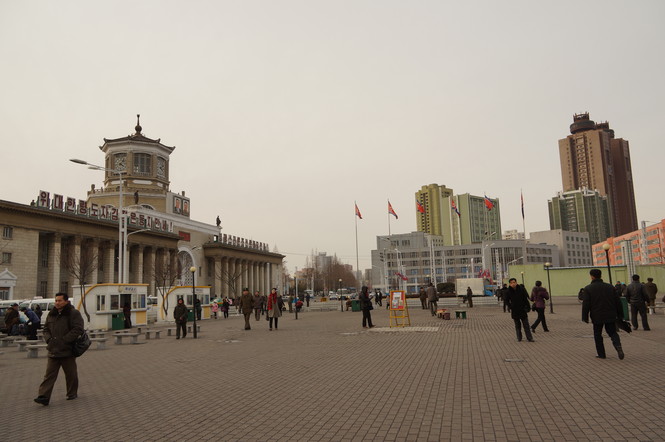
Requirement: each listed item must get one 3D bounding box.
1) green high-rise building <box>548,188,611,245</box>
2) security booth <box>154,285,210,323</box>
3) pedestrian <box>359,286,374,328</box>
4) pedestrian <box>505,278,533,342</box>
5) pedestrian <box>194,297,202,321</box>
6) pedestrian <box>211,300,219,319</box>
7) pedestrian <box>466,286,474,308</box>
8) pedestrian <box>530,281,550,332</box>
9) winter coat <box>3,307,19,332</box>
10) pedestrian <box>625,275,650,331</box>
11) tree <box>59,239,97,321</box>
[{"bbox_3d":[182.717,11.933,363.372,30.100,65.400,28.000,2,-9,-29],"label":"green high-rise building"},{"bbox_3d":[-9.813,5.538,33.213,2.220,2.200,3.240,-4,-8,14],"label":"security booth"},{"bbox_3d":[1.382,3.543,20.516,0.500,1.680,0.500,-1,-8,-9],"label":"pedestrian"},{"bbox_3d":[5.021,2.408,13.450,0.640,1.680,0.450,-4,-8,9],"label":"pedestrian"},{"bbox_3d":[-10.167,6.753,37.800,0.480,1.600,0.500,-8,-10,36],"label":"pedestrian"},{"bbox_3d":[-7.770,5.875,33.000,0.380,1.220,0.420,-7,-9,30],"label":"pedestrian"},{"bbox_3d":[10.559,5.842,38.109,0.500,1.570,0.380,3,-9,-30],"label":"pedestrian"},{"bbox_3d":[6.805,2.814,16.300,0.450,1.670,0.520,5,-10,-42],"label":"pedestrian"},{"bbox_3d":[-15.151,4.599,23.500,0.680,1.050,0.550,-1,-8,-9],"label":"winter coat"},{"bbox_3d":[9.327,2.496,15.200,0.600,1.690,0.400,-6,-9,22],"label":"pedestrian"},{"bbox_3d":[-12.853,3.262,25.316,1.800,4.560,1.800,-2,-8,0],"label":"tree"}]

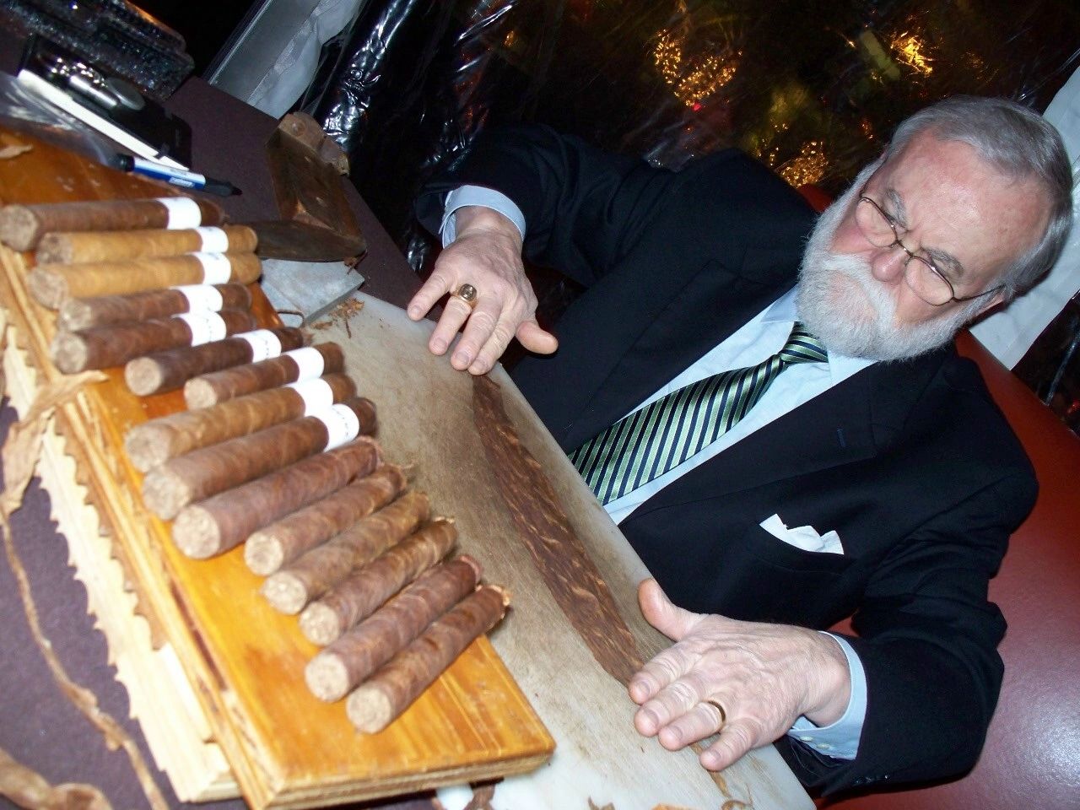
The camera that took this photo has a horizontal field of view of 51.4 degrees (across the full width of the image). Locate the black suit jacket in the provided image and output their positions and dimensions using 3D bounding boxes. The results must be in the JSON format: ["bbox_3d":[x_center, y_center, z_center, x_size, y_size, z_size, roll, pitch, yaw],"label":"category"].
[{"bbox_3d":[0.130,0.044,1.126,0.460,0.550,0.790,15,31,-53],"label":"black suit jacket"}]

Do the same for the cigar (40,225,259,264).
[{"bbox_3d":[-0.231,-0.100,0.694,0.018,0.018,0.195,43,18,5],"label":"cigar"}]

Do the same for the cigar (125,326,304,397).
[{"bbox_3d":[-0.175,-0.027,0.633,0.020,0.020,0.151,43,18,5],"label":"cigar"}]

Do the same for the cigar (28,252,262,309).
[{"bbox_3d":[-0.219,-0.075,0.655,0.021,0.021,0.191,43,18,6],"label":"cigar"}]

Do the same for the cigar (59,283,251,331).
[{"bbox_3d":[-0.210,-0.056,0.636,0.017,0.017,0.150,43,18,7],"label":"cigar"}]

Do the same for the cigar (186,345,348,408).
[{"bbox_3d":[-0.154,-0.018,0.658,0.017,0.017,0.151,43,18,6],"label":"cigar"}]

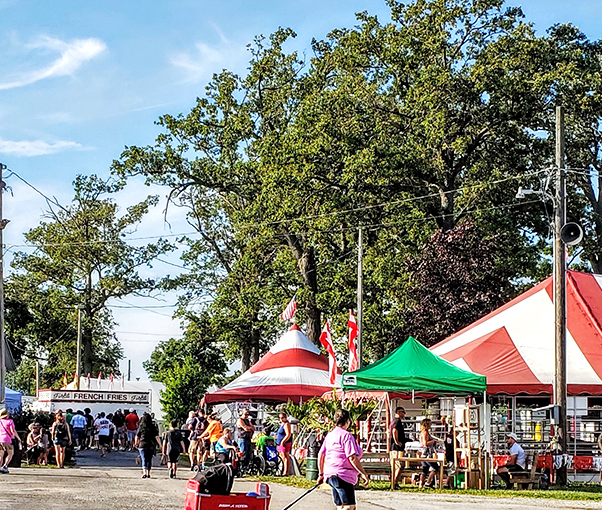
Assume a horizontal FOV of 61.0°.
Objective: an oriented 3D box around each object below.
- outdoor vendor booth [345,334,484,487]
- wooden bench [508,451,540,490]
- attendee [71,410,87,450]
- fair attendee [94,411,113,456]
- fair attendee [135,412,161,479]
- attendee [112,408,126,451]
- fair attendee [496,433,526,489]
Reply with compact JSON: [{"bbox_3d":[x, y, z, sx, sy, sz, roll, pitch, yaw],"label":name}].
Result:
[{"bbox_3d":[2.692,3.708,12.500,3.000,3.200,3.000,-2,-9,11],"label":"outdoor vendor booth"},{"bbox_3d":[4.716,4.557,10.800,0.720,0.860,1.300,-2,-10,11],"label":"wooden bench"},{"bbox_3d":[-9.759,7.676,22.400,0.600,1.710,0.420,2,-10,-12],"label":"attendee"},{"bbox_3d":[-7.541,6.889,19.600,0.600,1.730,0.500,2,-10,-14],"label":"fair attendee"},{"bbox_3d":[-3.852,4.812,12.900,0.560,1.660,0.420,3,-9,-17],"label":"fair attendee"},{"bbox_3d":[-7.862,7.530,22.000,0.560,1.750,0.380,1,-9,-9],"label":"attendee"},{"bbox_3d":[4.564,4.488,11.100,0.680,1.210,0.500,-1,-9,9],"label":"fair attendee"}]

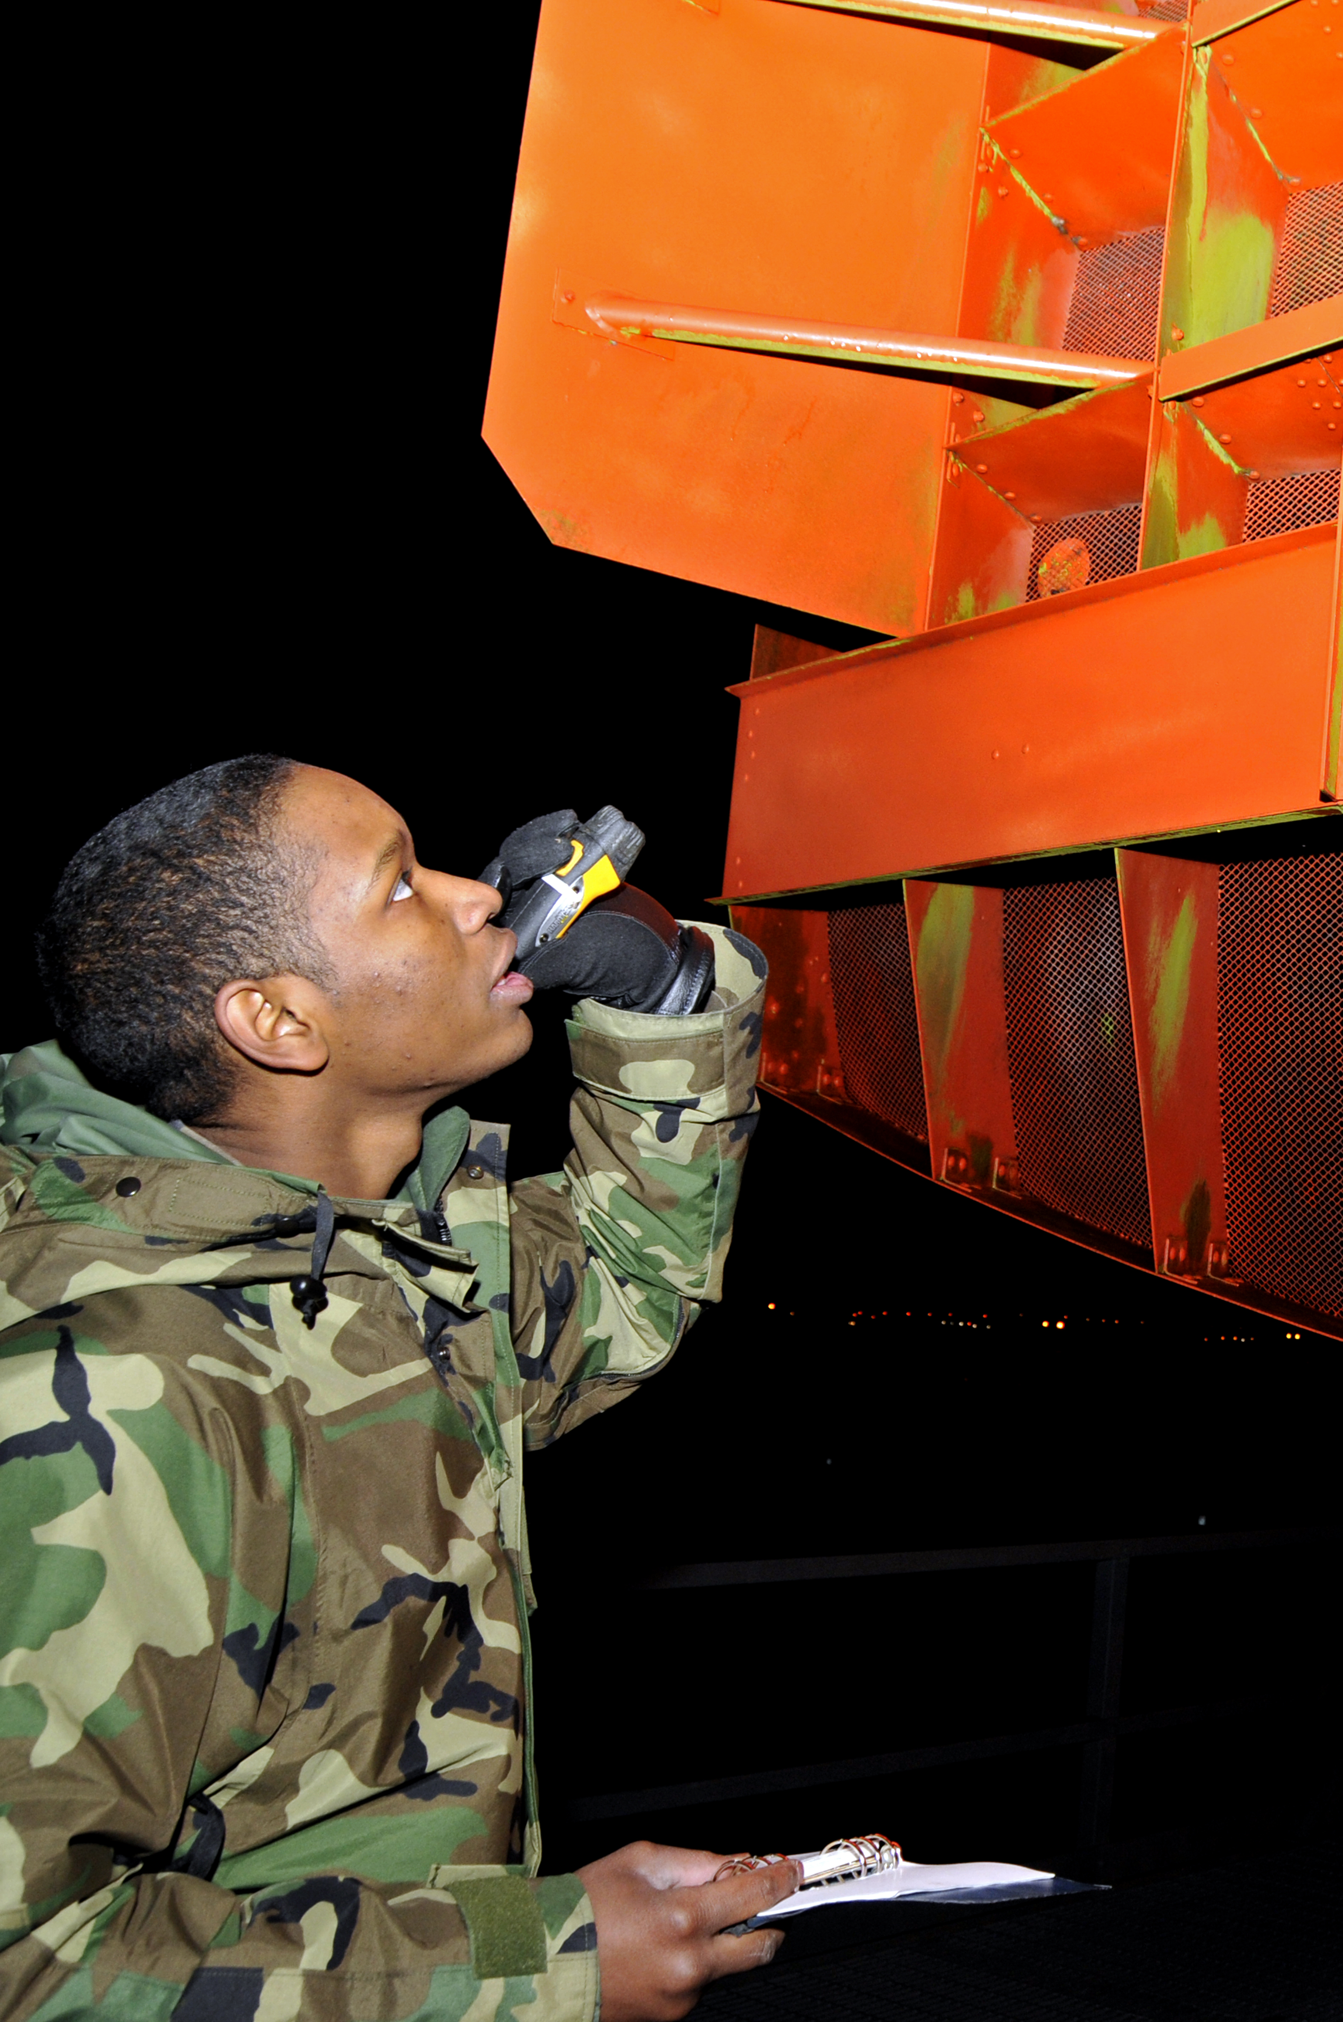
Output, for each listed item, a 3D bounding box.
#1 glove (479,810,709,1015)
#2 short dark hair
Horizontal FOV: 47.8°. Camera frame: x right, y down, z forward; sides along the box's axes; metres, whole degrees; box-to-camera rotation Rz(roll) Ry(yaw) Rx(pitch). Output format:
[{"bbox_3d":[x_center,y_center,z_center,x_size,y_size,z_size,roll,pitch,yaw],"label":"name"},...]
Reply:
[{"bbox_3d":[-0.047,-0.062,0.950,0.155,0.112,0.110,30,-3,6],"label":"glove"},{"bbox_3d":[-0.259,-0.040,0.850,0.190,0.175,0.165,-33,7,-12],"label":"short dark hair"}]

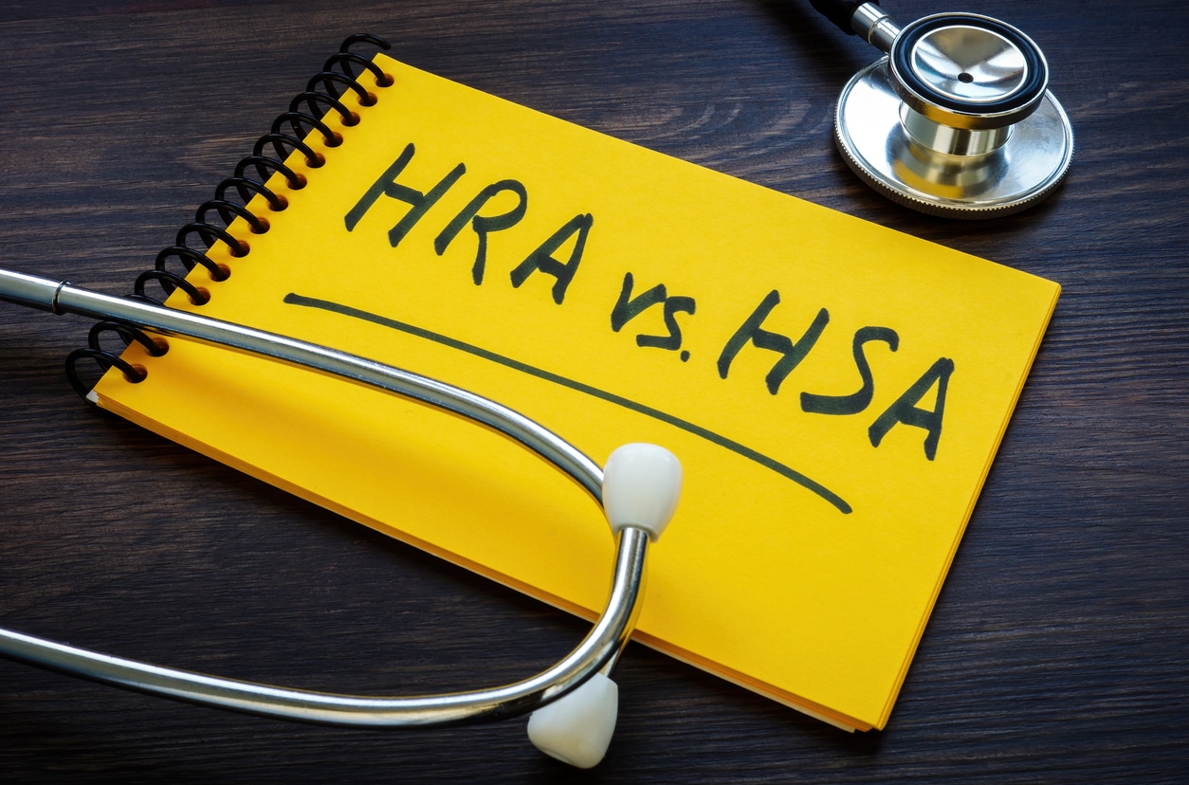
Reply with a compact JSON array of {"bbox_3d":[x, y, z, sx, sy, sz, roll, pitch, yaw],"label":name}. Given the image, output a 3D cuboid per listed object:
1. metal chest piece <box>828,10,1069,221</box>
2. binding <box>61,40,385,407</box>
[{"bbox_3d":[0.072,-0.059,0.295,0.047,0.019,0.050,0,54,0],"label":"metal chest piece"},{"bbox_3d":[-0.066,-0.036,0.283,0.013,0.013,0.098,21,57,15],"label":"binding"}]

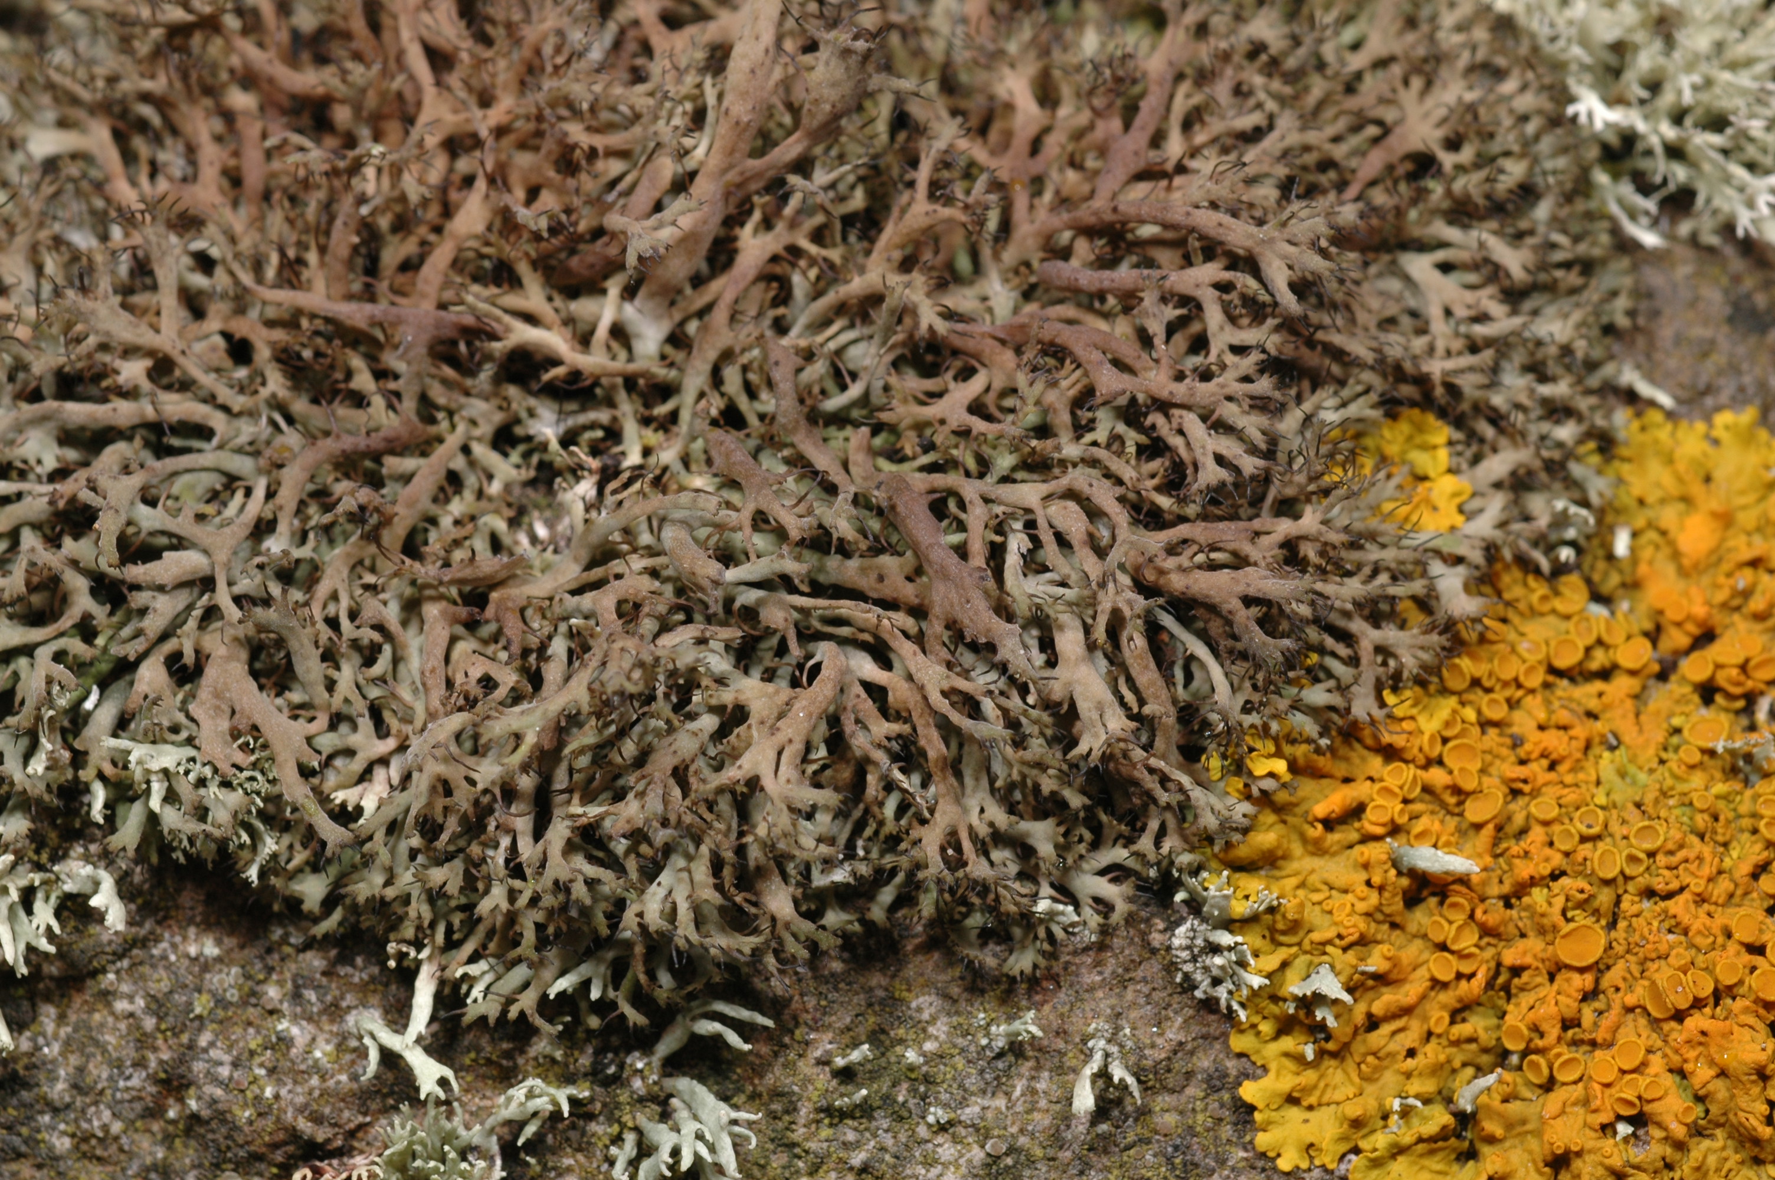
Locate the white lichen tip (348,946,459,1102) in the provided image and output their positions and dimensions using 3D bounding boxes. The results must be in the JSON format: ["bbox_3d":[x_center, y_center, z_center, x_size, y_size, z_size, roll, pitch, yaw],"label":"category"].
[{"bbox_3d":[-0.026,0.023,0.238,0.006,0.007,0.004,0,40,0],"label":"white lichen tip"}]

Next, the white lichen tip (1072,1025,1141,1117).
[{"bbox_3d":[0.012,0.026,0.240,0.004,0.004,0.003,0,40,0],"label":"white lichen tip"}]

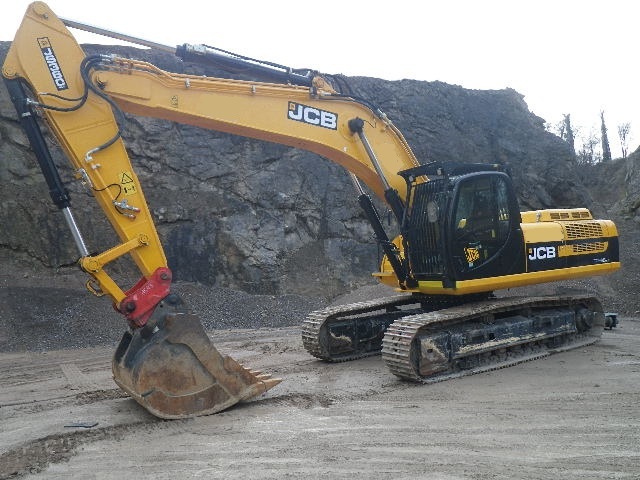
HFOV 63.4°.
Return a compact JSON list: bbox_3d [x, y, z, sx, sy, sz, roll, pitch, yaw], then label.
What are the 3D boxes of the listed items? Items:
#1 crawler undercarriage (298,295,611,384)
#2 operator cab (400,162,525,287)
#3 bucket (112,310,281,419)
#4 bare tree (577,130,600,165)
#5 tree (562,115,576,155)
[{"bbox_3d":[2.631,1.745,10.328,4.980,0.980,3.220,-2,-4,-31],"label":"crawler undercarriage"},{"bbox_3d":[2.552,-0.223,9.368,1.850,1.950,1.060,-2,-3,-30],"label":"operator cab"},{"bbox_3d":[-1.884,1.668,7.737,2.000,1.480,1.520,-2,-3,-30],"label":"bucket"},{"bbox_3d":[37.342,-12.865,72.000,3.338,4.965,3.000,-4,-3,0],"label":"bare tree"},{"bbox_3d":[34.700,-14.673,72.000,1.947,6.119,1.900,-4,-3,0],"label":"tree"}]

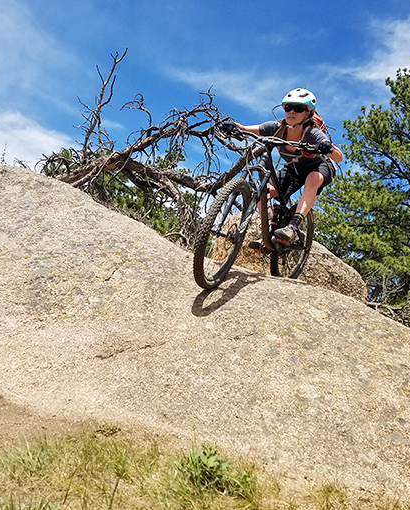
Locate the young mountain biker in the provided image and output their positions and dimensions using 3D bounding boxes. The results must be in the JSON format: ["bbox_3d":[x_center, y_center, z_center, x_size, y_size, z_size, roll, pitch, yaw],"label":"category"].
[{"bbox_3d":[0.618,-0.573,3.670,0.770,1.120,0.800,11,2,31],"label":"young mountain biker"}]

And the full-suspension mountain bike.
[{"bbox_3d":[0.455,-0.276,3.596,0.740,1.070,1.820,15,6,31],"label":"full-suspension mountain bike"}]

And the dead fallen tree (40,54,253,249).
[{"bbox_3d":[-0.562,-1.141,5.800,2.200,1.950,1.600,7,-3,0],"label":"dead fallen tree"}]

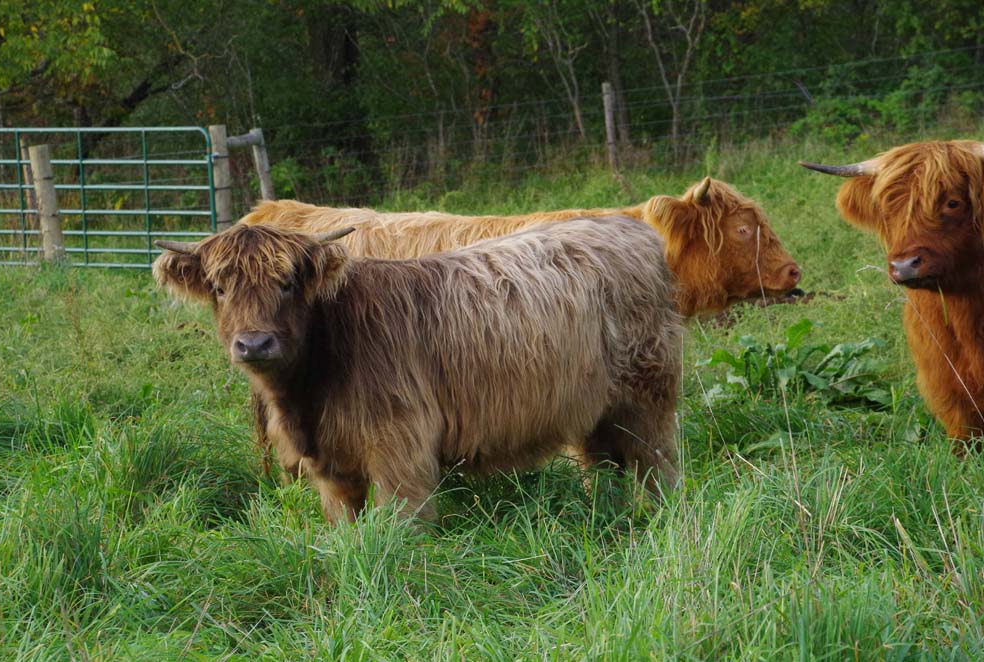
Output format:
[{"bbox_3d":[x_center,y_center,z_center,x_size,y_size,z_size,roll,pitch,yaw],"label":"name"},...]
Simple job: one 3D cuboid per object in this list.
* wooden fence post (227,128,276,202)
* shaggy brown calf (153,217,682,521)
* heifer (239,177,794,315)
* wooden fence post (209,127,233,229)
[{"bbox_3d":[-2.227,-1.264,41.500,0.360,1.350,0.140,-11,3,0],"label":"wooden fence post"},{"bbox_3d":[-0.220,0.200,15.300,1.860,1.130,0.640,-4,3,-34],"label":"shaggy brown calf"},{"bbox_3d":[0.100,0.055,17.100,2.200,1.220,0.680,-2,3,7],"label":"heifer"},{"bbox_3d":[-2.460,-1.172,39.800,0.160,1.420,0.160,-4,2,0],"label":"wooden fence post"}]

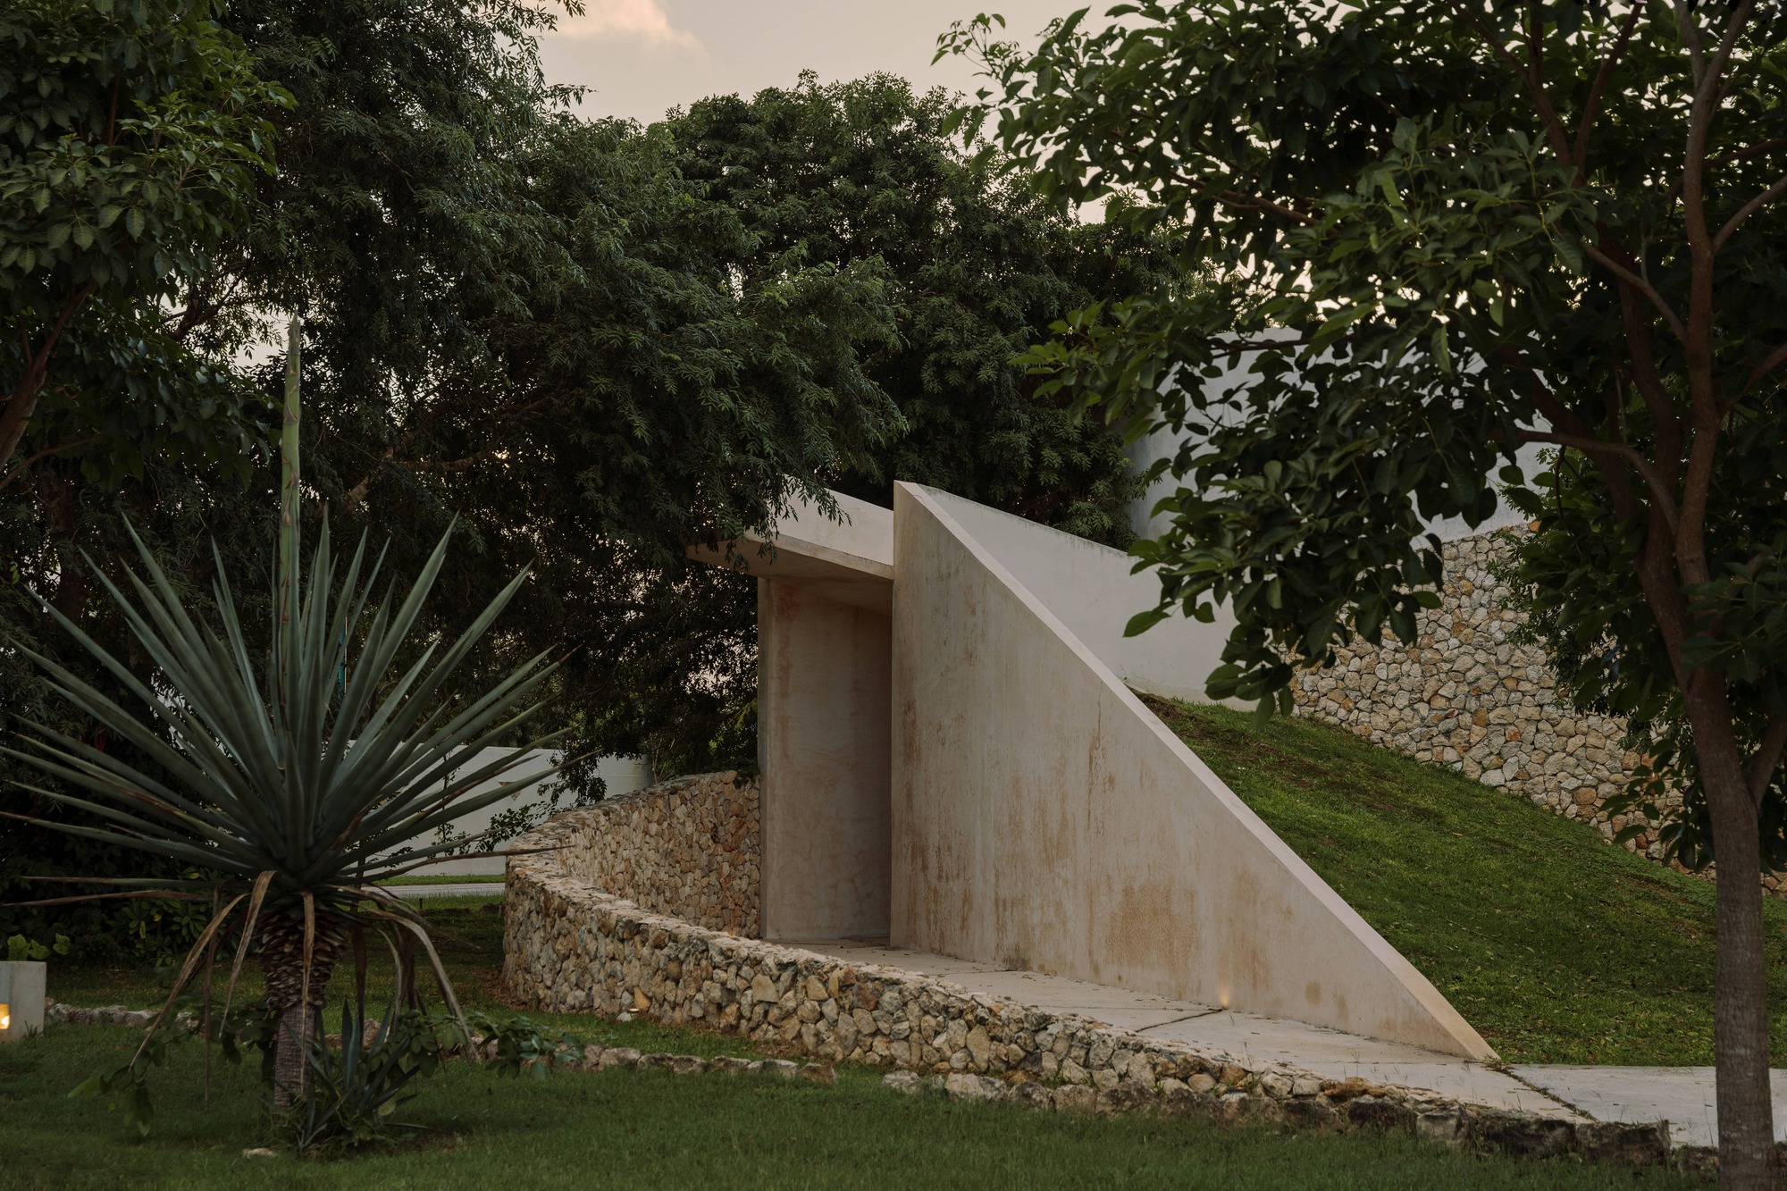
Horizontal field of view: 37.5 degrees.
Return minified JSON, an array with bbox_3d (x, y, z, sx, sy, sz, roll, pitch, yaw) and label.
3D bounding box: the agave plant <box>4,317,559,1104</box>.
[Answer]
[{"bbox_3d":[-2.510,0.467,10.800,2.280,3.230,2.250,0,-4,0],"label":"agave plant"}]

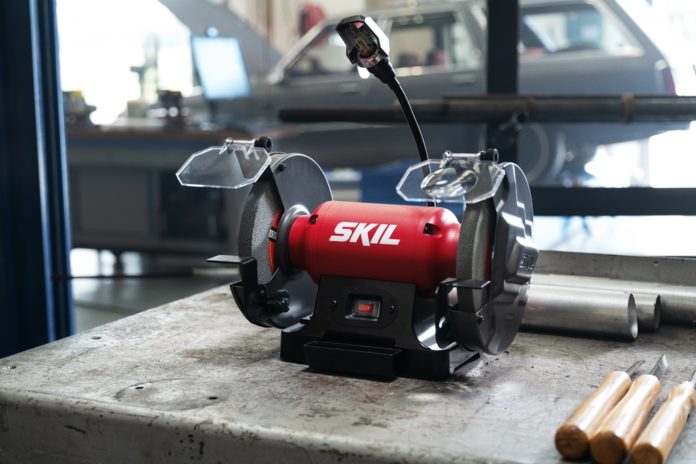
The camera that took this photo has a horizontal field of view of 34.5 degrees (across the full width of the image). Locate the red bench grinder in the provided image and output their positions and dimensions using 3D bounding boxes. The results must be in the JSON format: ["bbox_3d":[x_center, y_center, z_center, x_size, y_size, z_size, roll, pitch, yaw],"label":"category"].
[{"bbox_3d":[0.026,-0.043,1.196,0.352,0.368,0.222,4,10,27],"label":"red bench grinder"}]

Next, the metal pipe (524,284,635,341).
[{"bbox_3d":[0.218,0.090,1.363,0.257,0.051,0.051,4,10,28],"label":"metal pipe"}]

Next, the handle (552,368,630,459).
[{"bbox_3d":[0.225,0.157,1.003,0.028,0.028,0.196,4,10,25],"label":"handle"}]

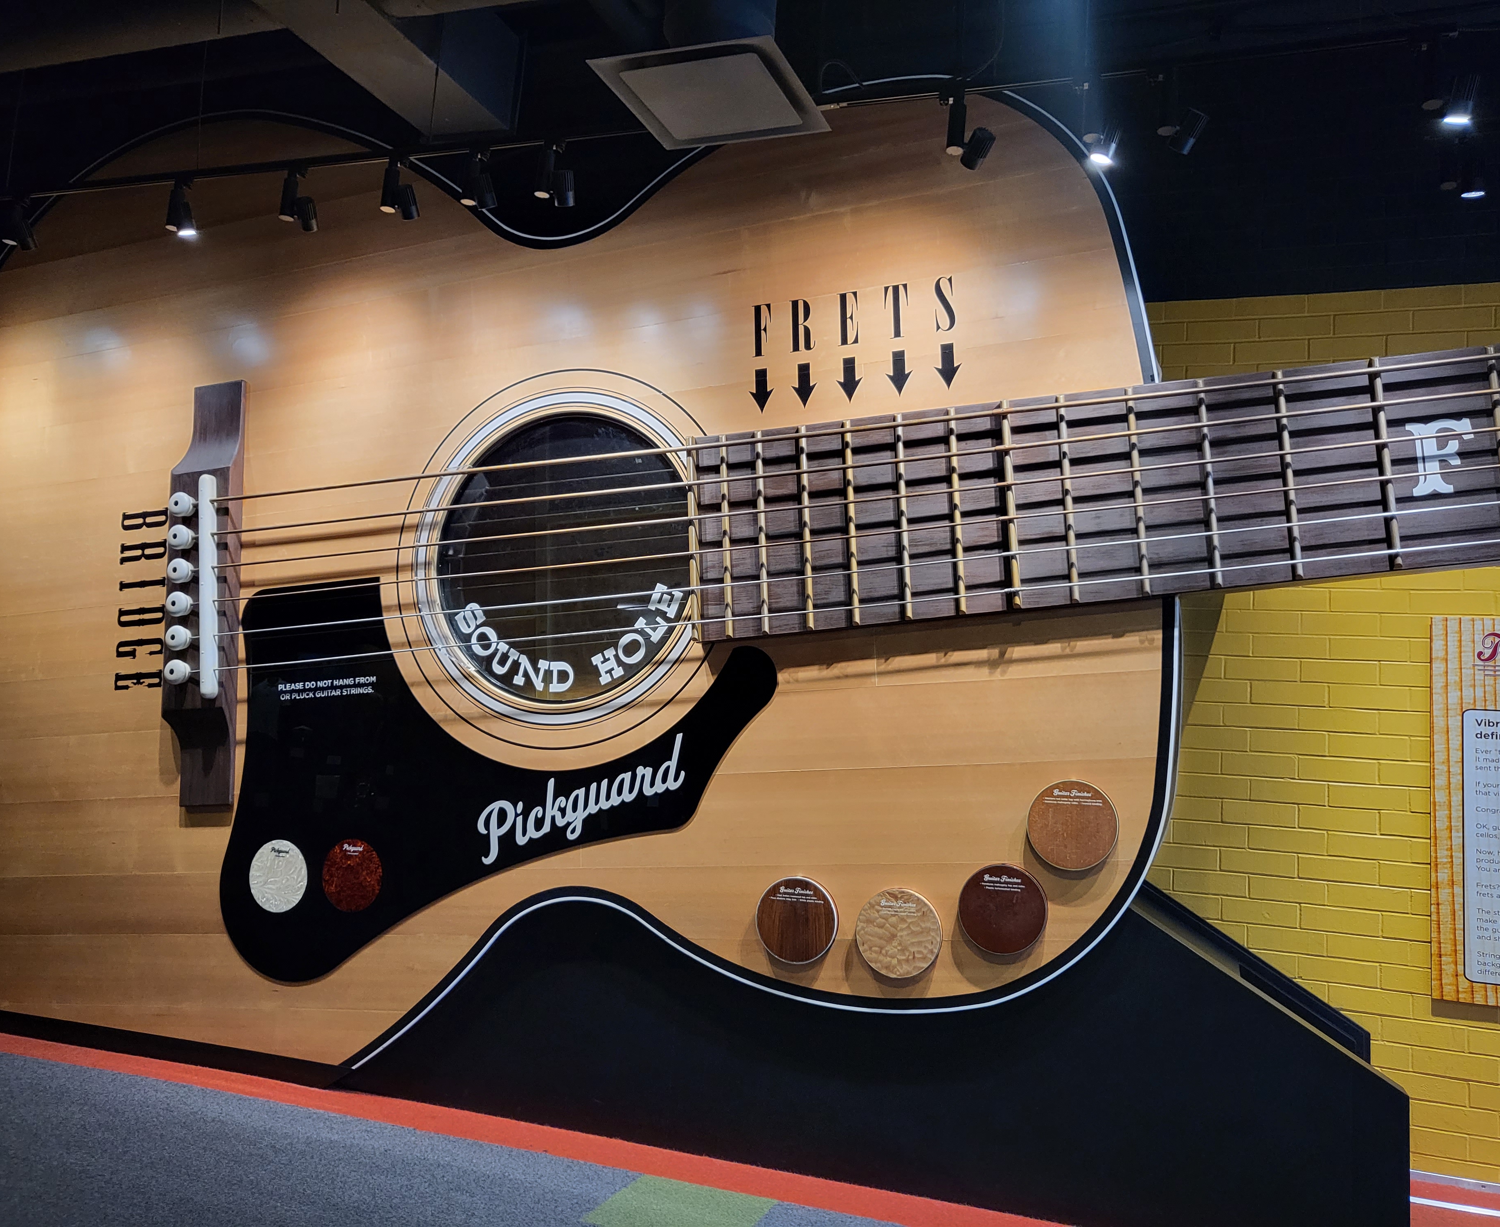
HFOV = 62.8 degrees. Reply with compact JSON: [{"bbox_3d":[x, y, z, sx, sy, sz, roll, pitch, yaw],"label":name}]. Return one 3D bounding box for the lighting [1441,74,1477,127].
[{"bbox_3d":[2.061,-1.492,3.563,0.064,0.135,0.064,11,6,22],"label":"lighting"}]

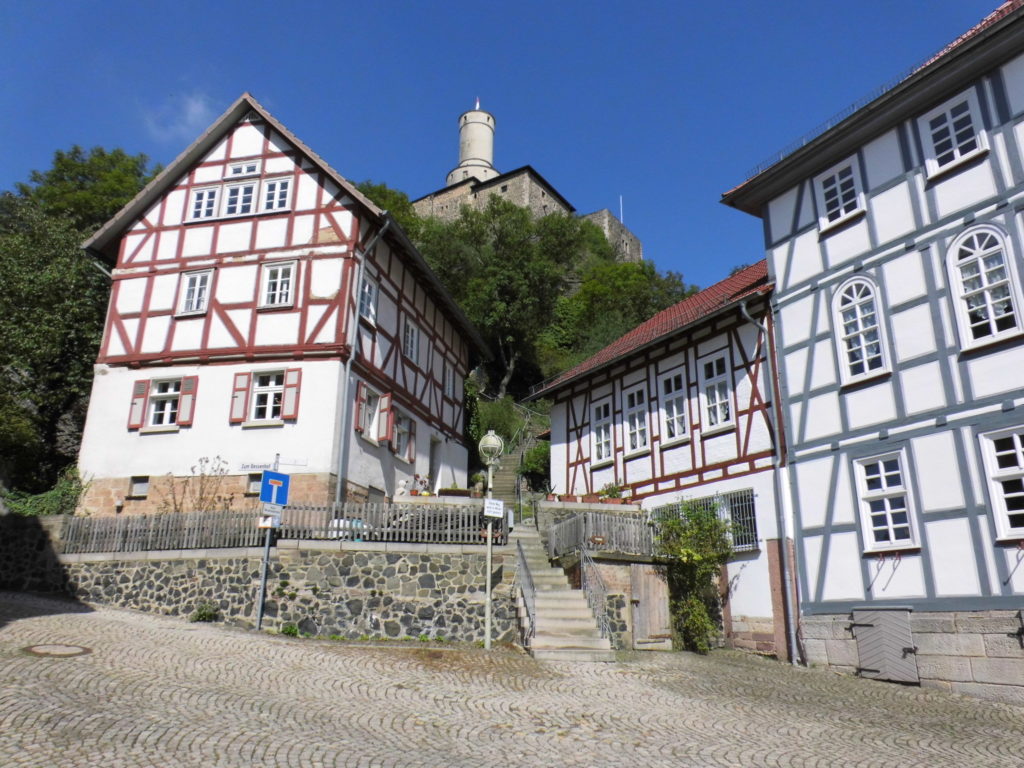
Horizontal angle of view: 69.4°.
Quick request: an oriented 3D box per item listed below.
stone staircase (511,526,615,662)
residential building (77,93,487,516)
[{"bbox_3d":[0.592,4.137,15.526,1.400,2.880,5.200,4,-18,-10],"label":"stone staircase"},{"bbox_3d":[-6.138,-0.711,23.032,8.684,11.858,10.224,-3,-18,12],"label":"residential building"}]

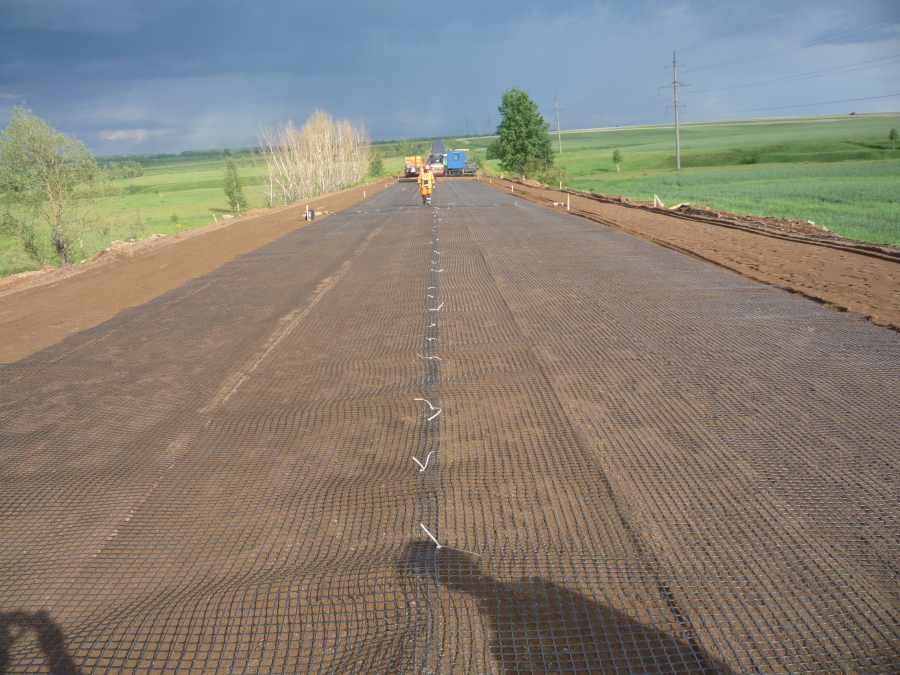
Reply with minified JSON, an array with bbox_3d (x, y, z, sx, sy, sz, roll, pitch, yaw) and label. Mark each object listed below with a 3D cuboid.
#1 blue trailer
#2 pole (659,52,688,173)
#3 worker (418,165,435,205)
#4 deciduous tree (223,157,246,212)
[{"bbox_3d":[1.070,-24.398,109.238,2.600,3.480,4.800,-2,13,0],"label":"blue trailer"},{"bbox_3d":[46.613,-46.819,160.875,6.400,23.500,0.600,-2,13,1],"label":"pole"},{"bbox_3d":[-1.025,-6.743,34.466,0.680,1.780,0.420,-2,13,-1],"label":"worker"},{"bbox_3d":[-12.156,-8.631,44.000,1.350,3.100,1.350,-2,13,0],"label":"deciduous tree"}]

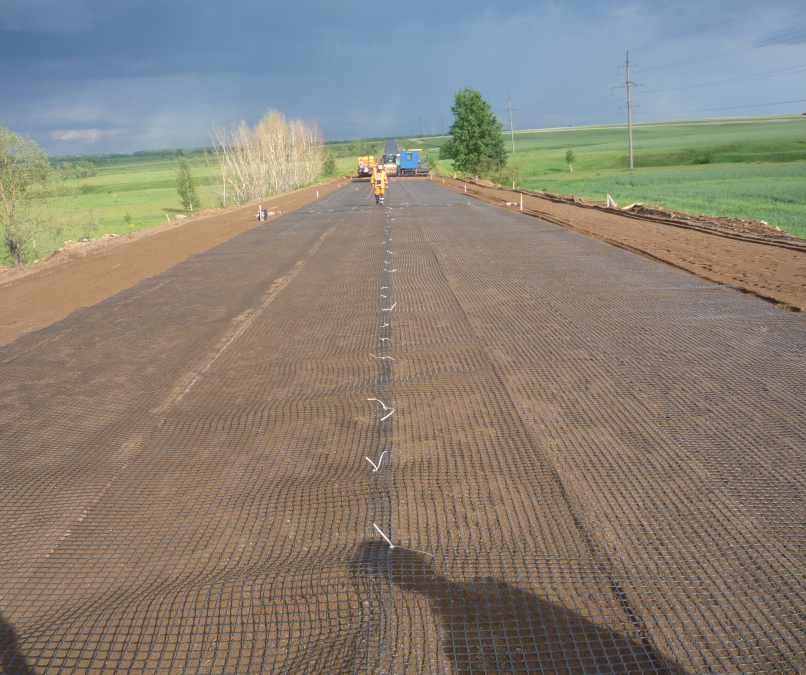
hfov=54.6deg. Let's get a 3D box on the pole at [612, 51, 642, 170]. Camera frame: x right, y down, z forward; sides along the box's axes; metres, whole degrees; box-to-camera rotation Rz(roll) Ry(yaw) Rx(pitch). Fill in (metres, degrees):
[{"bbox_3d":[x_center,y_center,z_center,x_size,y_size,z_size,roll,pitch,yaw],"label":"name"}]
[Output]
[{"bbox_3d":[46.613,-46.819,160.875,6.400,23.500,0.600,-2,13,1],"label":"pole"}]

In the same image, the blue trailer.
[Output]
[{"bbox_3d":[1.070,-24.398,109.238,2.600,3.480,4.800,-2,13,0],"label":"blue trailer"}]

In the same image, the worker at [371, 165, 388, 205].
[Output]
[{"bbox_3d":[-1.025,-6.743,34.466,0.680,1.780,0.420,-2,13,-1],"label":"worker"}]

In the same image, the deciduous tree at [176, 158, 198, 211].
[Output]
[{"bbox_3d":[-12.156,-8.631,44.000,1.350,3.100,1.350,-2,13,0],"label":"deciduous tree"}]

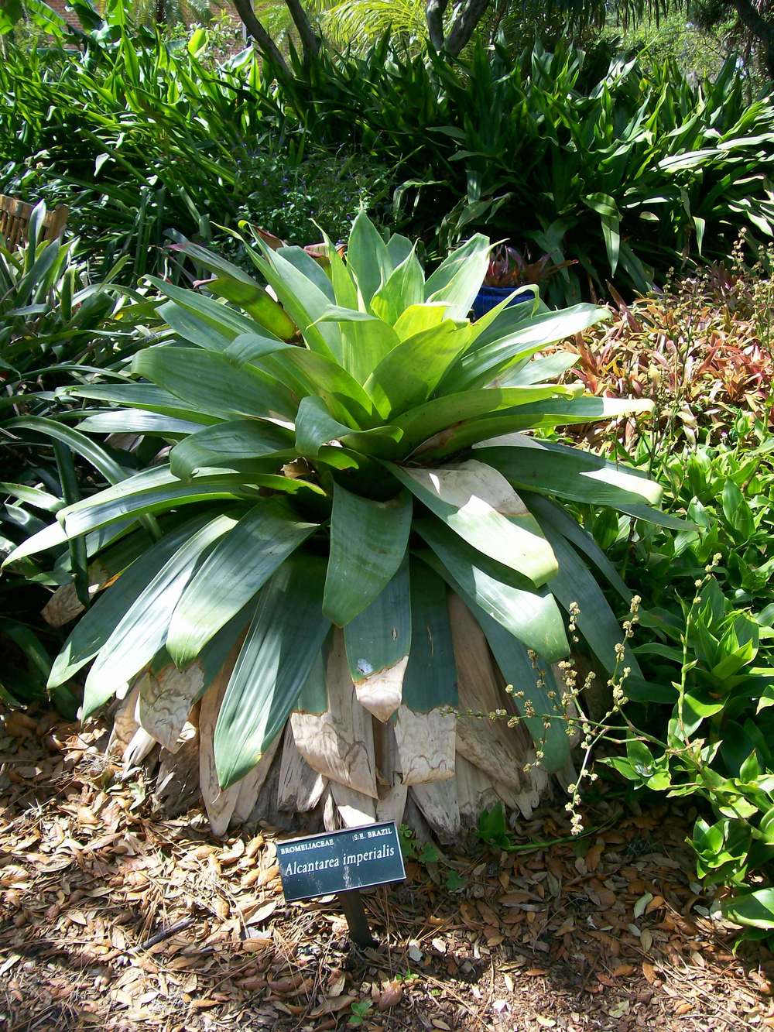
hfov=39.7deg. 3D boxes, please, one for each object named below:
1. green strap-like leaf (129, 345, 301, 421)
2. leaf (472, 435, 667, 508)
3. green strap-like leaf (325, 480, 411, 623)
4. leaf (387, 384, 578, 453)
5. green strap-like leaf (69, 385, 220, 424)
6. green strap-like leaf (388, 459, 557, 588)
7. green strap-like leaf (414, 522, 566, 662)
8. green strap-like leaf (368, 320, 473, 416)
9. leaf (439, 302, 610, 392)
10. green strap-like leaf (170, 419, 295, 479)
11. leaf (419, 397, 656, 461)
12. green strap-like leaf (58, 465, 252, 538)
[{"bbox_3d":[-0.330,-0.263,2.133,0.333,0.061,0.143,10,62,-22],"label":"green strap-like leaf"},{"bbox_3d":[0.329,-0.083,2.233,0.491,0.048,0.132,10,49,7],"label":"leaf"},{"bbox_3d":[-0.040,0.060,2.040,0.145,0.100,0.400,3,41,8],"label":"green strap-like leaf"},{"bbox_3d":[0.203,-0.217,2.204,0.402,0.065,0.113,-15,-14,15],"label":"leaf"},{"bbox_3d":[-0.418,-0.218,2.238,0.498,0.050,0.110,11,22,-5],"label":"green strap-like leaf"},{"bbox_3d":[0.155,-0.007,2.033,0.148,0.073,0.378,-23,45,-37],"label":"green strap-like leaf"},{"bbox_3d":[0.202,0.121,2.053,0.136,0.079,0.363,-21,54,-43],"label":"green strap-like leaf"},{"bbox_3d":[0.053,-0.280,2.048,0.139,0.225,0.056,28,36,-16],"label":"green strap-like leaf"},{"bbox_3d":[0.286,-0.354,2.247,0.389,0.051,0.115,-25,66,-9],"label":"leaf"},{"bbox_3d":[-0.274,-0.133,2.006,0.273,0.088,0.133,-17,46,-42],"label":"green strap-like leaf"},{"bbox_3d":[0.296,-0.188,2.138,0.463,0.089,0.115,-12,56,4],"label":"leaf"},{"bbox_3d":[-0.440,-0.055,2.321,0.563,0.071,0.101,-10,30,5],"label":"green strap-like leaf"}]

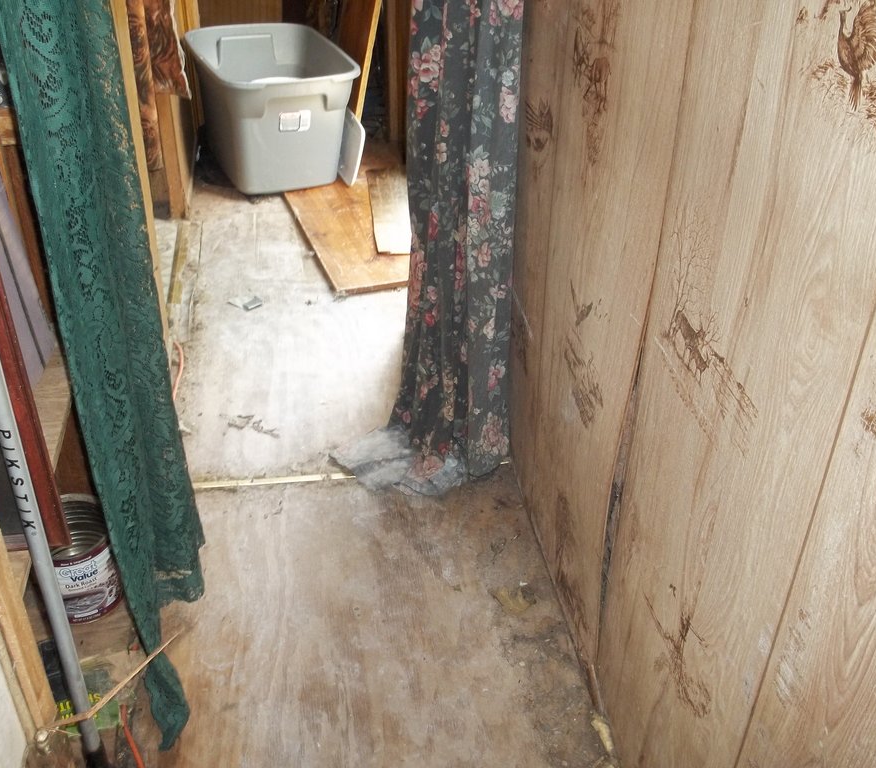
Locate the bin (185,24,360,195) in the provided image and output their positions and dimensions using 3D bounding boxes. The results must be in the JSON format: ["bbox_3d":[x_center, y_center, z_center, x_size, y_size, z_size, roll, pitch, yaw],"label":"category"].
[{"bbox_3d":[-0.660,-1.091,3.876,0.510,0.440,0.820,-12,35,-19],"label":"bin"}]

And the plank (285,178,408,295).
[{"bbox_3d":[-0.270,-0.550,3.483,0.400,0.018,0.887,-9,35,-16],"label":"plank"}]

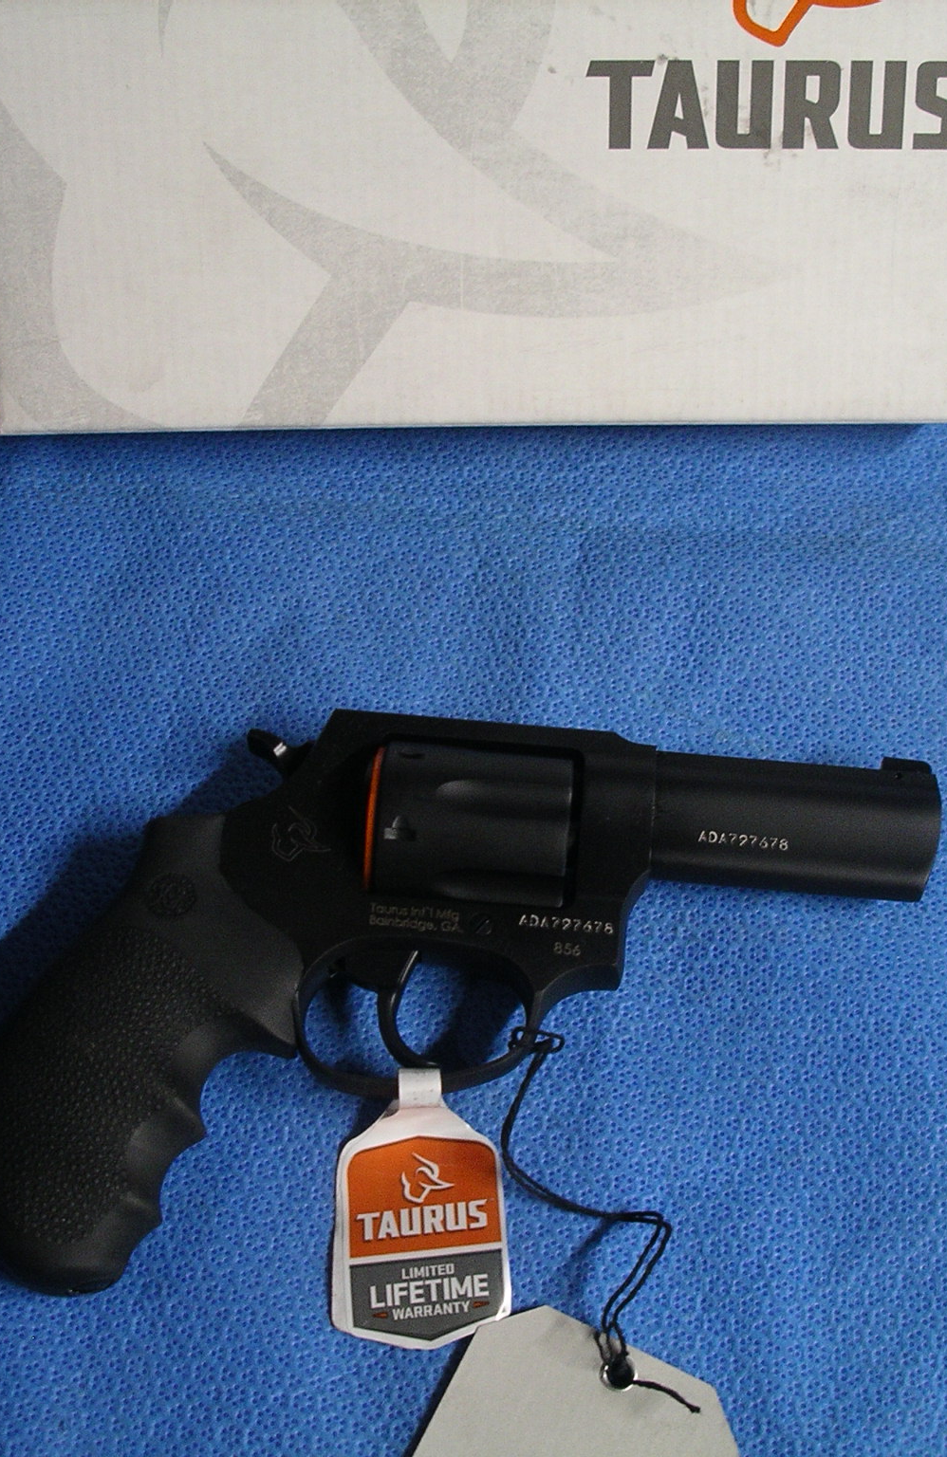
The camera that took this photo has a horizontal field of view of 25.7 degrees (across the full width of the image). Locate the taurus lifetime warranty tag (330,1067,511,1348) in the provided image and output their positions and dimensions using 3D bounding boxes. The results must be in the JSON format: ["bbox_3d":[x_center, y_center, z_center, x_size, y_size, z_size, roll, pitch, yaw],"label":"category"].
[{"bbox_3d":[-0.010,0.095,0.411,0.035,0.007,0.053,-3,79,0],"label":"taurus lifetime warranty tag"}]

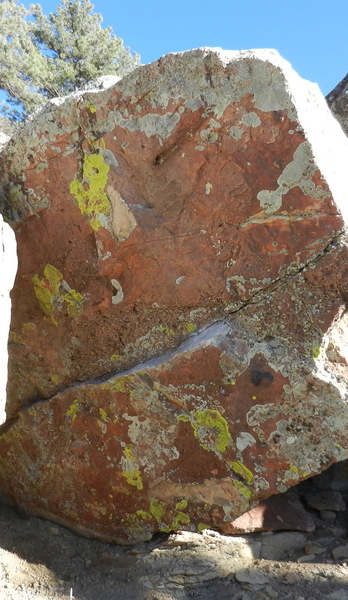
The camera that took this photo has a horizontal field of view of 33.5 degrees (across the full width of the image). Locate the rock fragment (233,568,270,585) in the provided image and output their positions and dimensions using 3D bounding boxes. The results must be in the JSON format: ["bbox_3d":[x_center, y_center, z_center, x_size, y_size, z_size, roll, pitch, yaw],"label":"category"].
[{"bbox_3d":[0.396,1.412,2.950,0.170,0.040,0.120,0,-2,0],"label":"rock fragment"}]

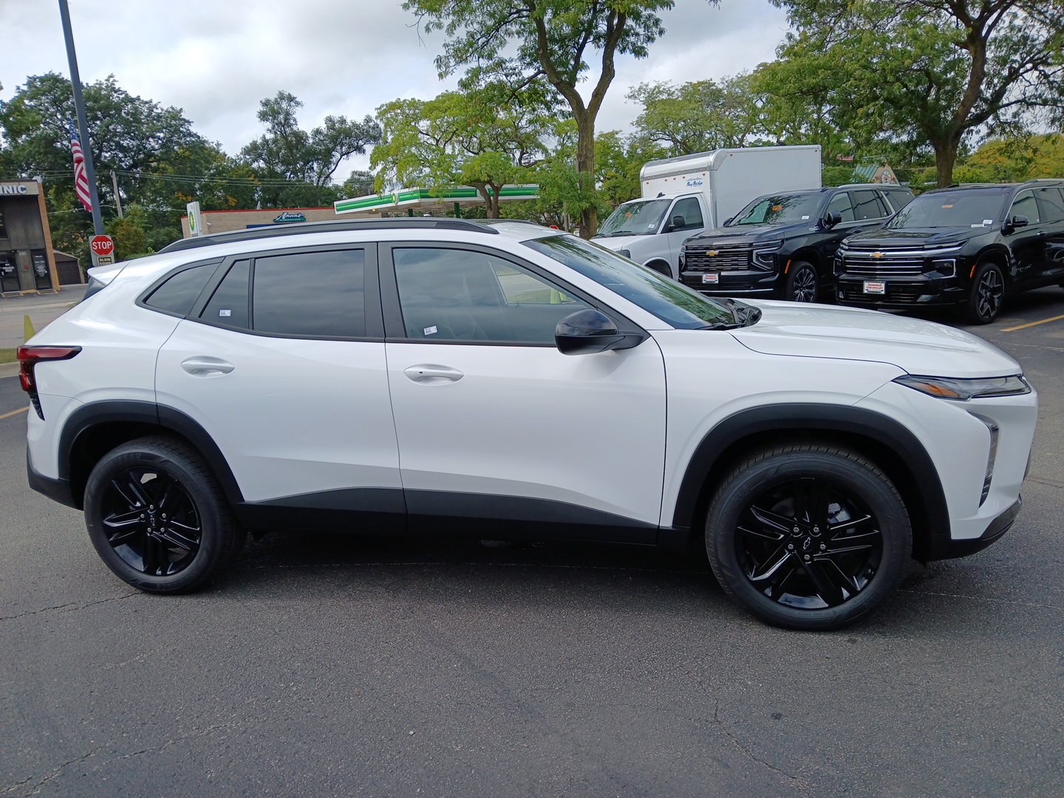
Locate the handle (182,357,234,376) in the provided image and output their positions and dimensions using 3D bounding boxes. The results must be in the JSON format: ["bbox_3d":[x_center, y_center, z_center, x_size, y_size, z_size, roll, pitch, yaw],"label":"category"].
[{"bbox_3d":[-1.321,-0.131,3.254,0.241,0.079,0.055,0,11,13],"label":"handle"}]

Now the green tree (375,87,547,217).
[{"bbox_3d":[-3.101,-10.027,37.288,8.351,8.785,7.934,-4,11,-4],"label":"green tree"}]

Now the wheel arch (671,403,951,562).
[{"bbox_3d":[0.972,0.286,2.825,0.960,0.575,0.120,0,12,13],"label":"wheel arch"}]

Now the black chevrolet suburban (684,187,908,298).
[{"bbox_3d":[4.922,-2.695,14.114,5.350,1.920,2.090,-12,14,-37],"label":"black chevrolet suburban"}]

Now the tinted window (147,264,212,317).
[{"bbox_3d":[-1.507,-0.463,3.416,0.334,0.238,0.050,-2,-17,19],"label":"tinted window"}]

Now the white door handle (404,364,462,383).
[{"bbox_3d":[-0.373,-0.094,3.034,0.240,0.070,0.055,0,12,13],"label":"white door handle"}]

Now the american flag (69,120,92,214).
[{"bbox_3d":[-9.237,-4.785,16.400,0.480,1.900,0.350,-9,12,-27],"label":"american flag"}]

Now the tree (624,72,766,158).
[{"bbox_3d":[7.532,-10.261,35.758,7.000,8.100,7.000,-3,11,0],"label":"tree"}]

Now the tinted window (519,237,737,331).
[{"bbox_3d":[0.493,-0.555,3.677,0.919,0.116,1.360,29,16,6],"label":"tinted window"}]

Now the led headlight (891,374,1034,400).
[{"bbox_3d":[1.523,-0.048,2.813,0.520,0.135,0.330,0,12,13],"label":"led headlight"}]

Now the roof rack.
[{"bbox_3d":[-0.909,-0.696,3.379,1.600,0.095,0.085,0,11,13],"label":"roof rack"}]

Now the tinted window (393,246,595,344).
[{"bbox_3d":[-0.149,-0.404,3.081,0.861,0.419,0.070,0,-13,13],"label":"tinted window"}]

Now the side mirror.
[{"bbox_3d":[0.227,-0.243,2.824,0.270,0.168,0.240,0,11,13],"label":"side mirror"}]

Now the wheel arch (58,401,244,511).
[{"bbox_3d":[-1.640,0.223,3.452,0.910,0.475,0.160,0,11,13],"label":"wheel arch"}]

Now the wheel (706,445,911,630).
[{"bbox_3d":[1.004,0.491,2.930,0.700,0.700,0.230,1,12,17],"label":"wheel"}]

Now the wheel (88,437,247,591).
[{"bbox_3d":[-1.629,0.503,3.552,0.700,0.700,0.230,0,12,13],"label":"wheel"}]

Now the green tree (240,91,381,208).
[{"bbox_3d":[-22.121,-22.777,82.912,15.000,17.000,15.000,-3,11,0],"label":"green tree"}]

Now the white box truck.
[{"bbox_3d":[3.855,-4.163,18.759,6.300,3.070,2.420,-10,14,-32],"label":"white box truck"}]

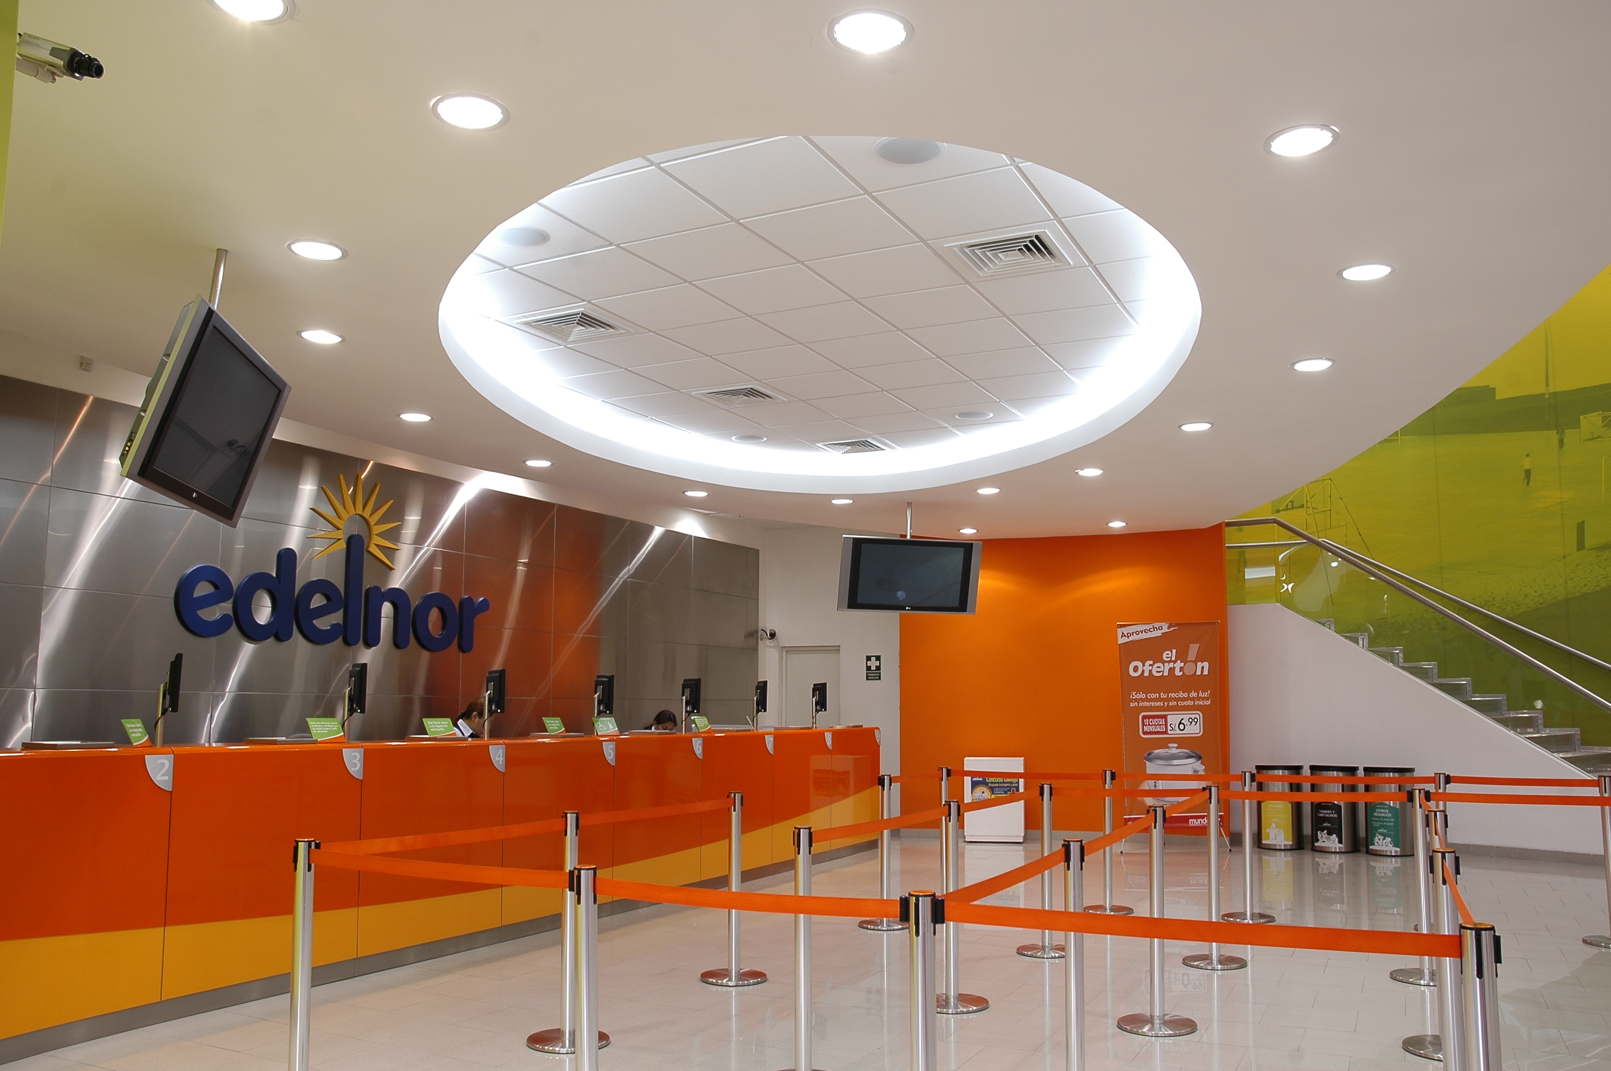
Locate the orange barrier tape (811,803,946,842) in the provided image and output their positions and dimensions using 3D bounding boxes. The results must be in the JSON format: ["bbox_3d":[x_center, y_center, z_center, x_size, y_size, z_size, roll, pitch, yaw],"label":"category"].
[{"bbox_3d":[0.373,1.272,5.342,0.015,0.057,1.542,-4,-9,27],"label":"orange barrier tape"}]

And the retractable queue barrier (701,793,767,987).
[{"bbox_3d":[-0.372,1.844,6.365,0.348,0.957,0.348,0,-8,-3],"label":"retractable queue barrier"}]

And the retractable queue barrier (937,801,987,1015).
[{"bbox_3d":[0.735,1.815,5.989,0.356,0.990,0.356,-4,-9,27],"label":"retractable queue barrier"}]

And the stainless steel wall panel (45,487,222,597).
[{"bbox_3d":[-4.364,0.086,7.897,0.030,0.618,1.185,-4,-9,27],"label":"stainless steel wall panel"}]

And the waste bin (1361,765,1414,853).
[{"bbox_3d":[5.848,2.759,12.129,0.470,0.856,0.455,-6,-10,35],"label":"waste bin"}]

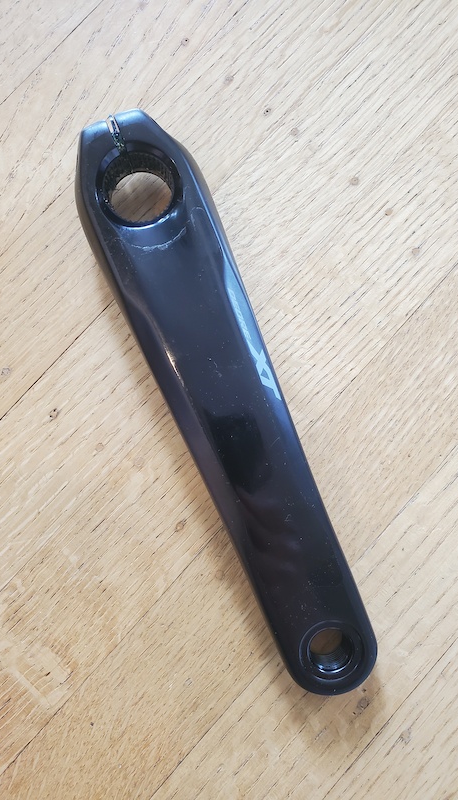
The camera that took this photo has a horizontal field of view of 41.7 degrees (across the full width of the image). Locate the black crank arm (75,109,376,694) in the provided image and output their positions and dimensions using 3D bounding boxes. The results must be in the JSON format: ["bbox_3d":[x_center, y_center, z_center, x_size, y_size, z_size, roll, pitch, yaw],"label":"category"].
[{"bbox_3d":[0.001,0.001,0.215,0.045,0.028,0.210,-23,88,-2],"label":"black crank arm"}]

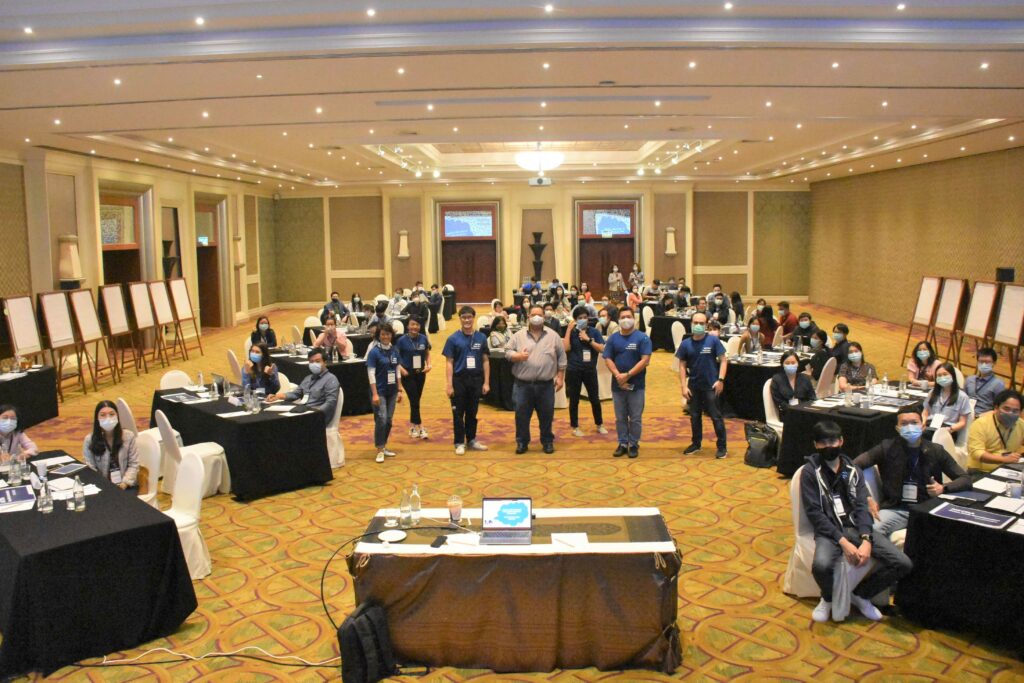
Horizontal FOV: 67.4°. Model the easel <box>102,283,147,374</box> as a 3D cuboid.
[{"bbox_3d":[-7.454,-0.165,14.305,0.620,1.750,0.670,0,8,4],"label":"easel"}]

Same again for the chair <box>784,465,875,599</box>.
[{"bbox_3d":[2.271,1.333,5.295,0.470,0.930,0.560,-6,10,-35],"label":"chair"}]

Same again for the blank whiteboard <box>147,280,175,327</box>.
[{"bbox_3d":[-7.166,-0.785,15.710,0.050,0.890,0.660,-11,7,5],"label":"blank whiteboard"}]

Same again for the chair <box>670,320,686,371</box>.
[{"bbox_3d":[3.200,0.100,14.300,0.540,0.950,0.440,5,10,36],"label":"chair"}]

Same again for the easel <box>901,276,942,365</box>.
[{"bbox_3d":[7.700,-0.337,14.134,0.620,1.740,0.680,-1,8,1],"label":"easel"}]

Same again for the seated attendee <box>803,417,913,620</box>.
[{"bbox_3d":[2.256,1.189,5.199,0.600,1.290,0.700,-1,8,1],"label":"seated attendee"}]

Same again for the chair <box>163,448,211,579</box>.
[{"bbox_3d":[-2.635,1.356,5.764,0.540,0.940,0.460,-8,11,-44],"label":"chair"}]

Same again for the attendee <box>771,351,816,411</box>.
[{"bbox_3d":[3.230,0.736,8.748,0.530,1.260,0.750,0,8,-3],"label":"attendee"}]

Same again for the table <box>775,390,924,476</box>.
[{"bbox_3d":[4.000,1.008,8.575,2.200,0.770,0.840,-8,11,-43],"label":"table"}]

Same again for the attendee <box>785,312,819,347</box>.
[{"bbox_3d":[4.870,0.130,12.920,0.520,1.240,0.750,4,9,30],"label":"attendee"}]

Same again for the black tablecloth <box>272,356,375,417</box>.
[{"bbox_3d":[-3.062,0.558,12.117,0.920,0.755,2.350,-7,10,-40],"label":"black tablecloth"}]

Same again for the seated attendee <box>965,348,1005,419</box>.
[{"bbox_3d":[5.190,0.700,8.570,0.750,1.280,0.520,-8,10,-41],"label":"seated attendee"}]

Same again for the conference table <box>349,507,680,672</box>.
[{"bbox_3d":[0.037,1.538,4.852,1.880,0.750,0.740,0,8,3],"label":"conference table"}]

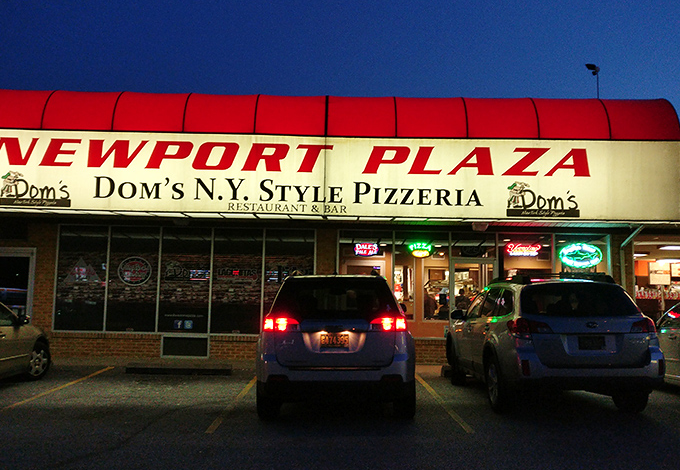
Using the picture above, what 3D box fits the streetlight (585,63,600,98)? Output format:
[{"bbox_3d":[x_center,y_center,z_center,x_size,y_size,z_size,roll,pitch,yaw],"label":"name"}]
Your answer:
[{"bbox_3d":[5.827,-3.573,12.718,0.320,0.850,0.350,-4,-8,45],"label":"streetlight"}]

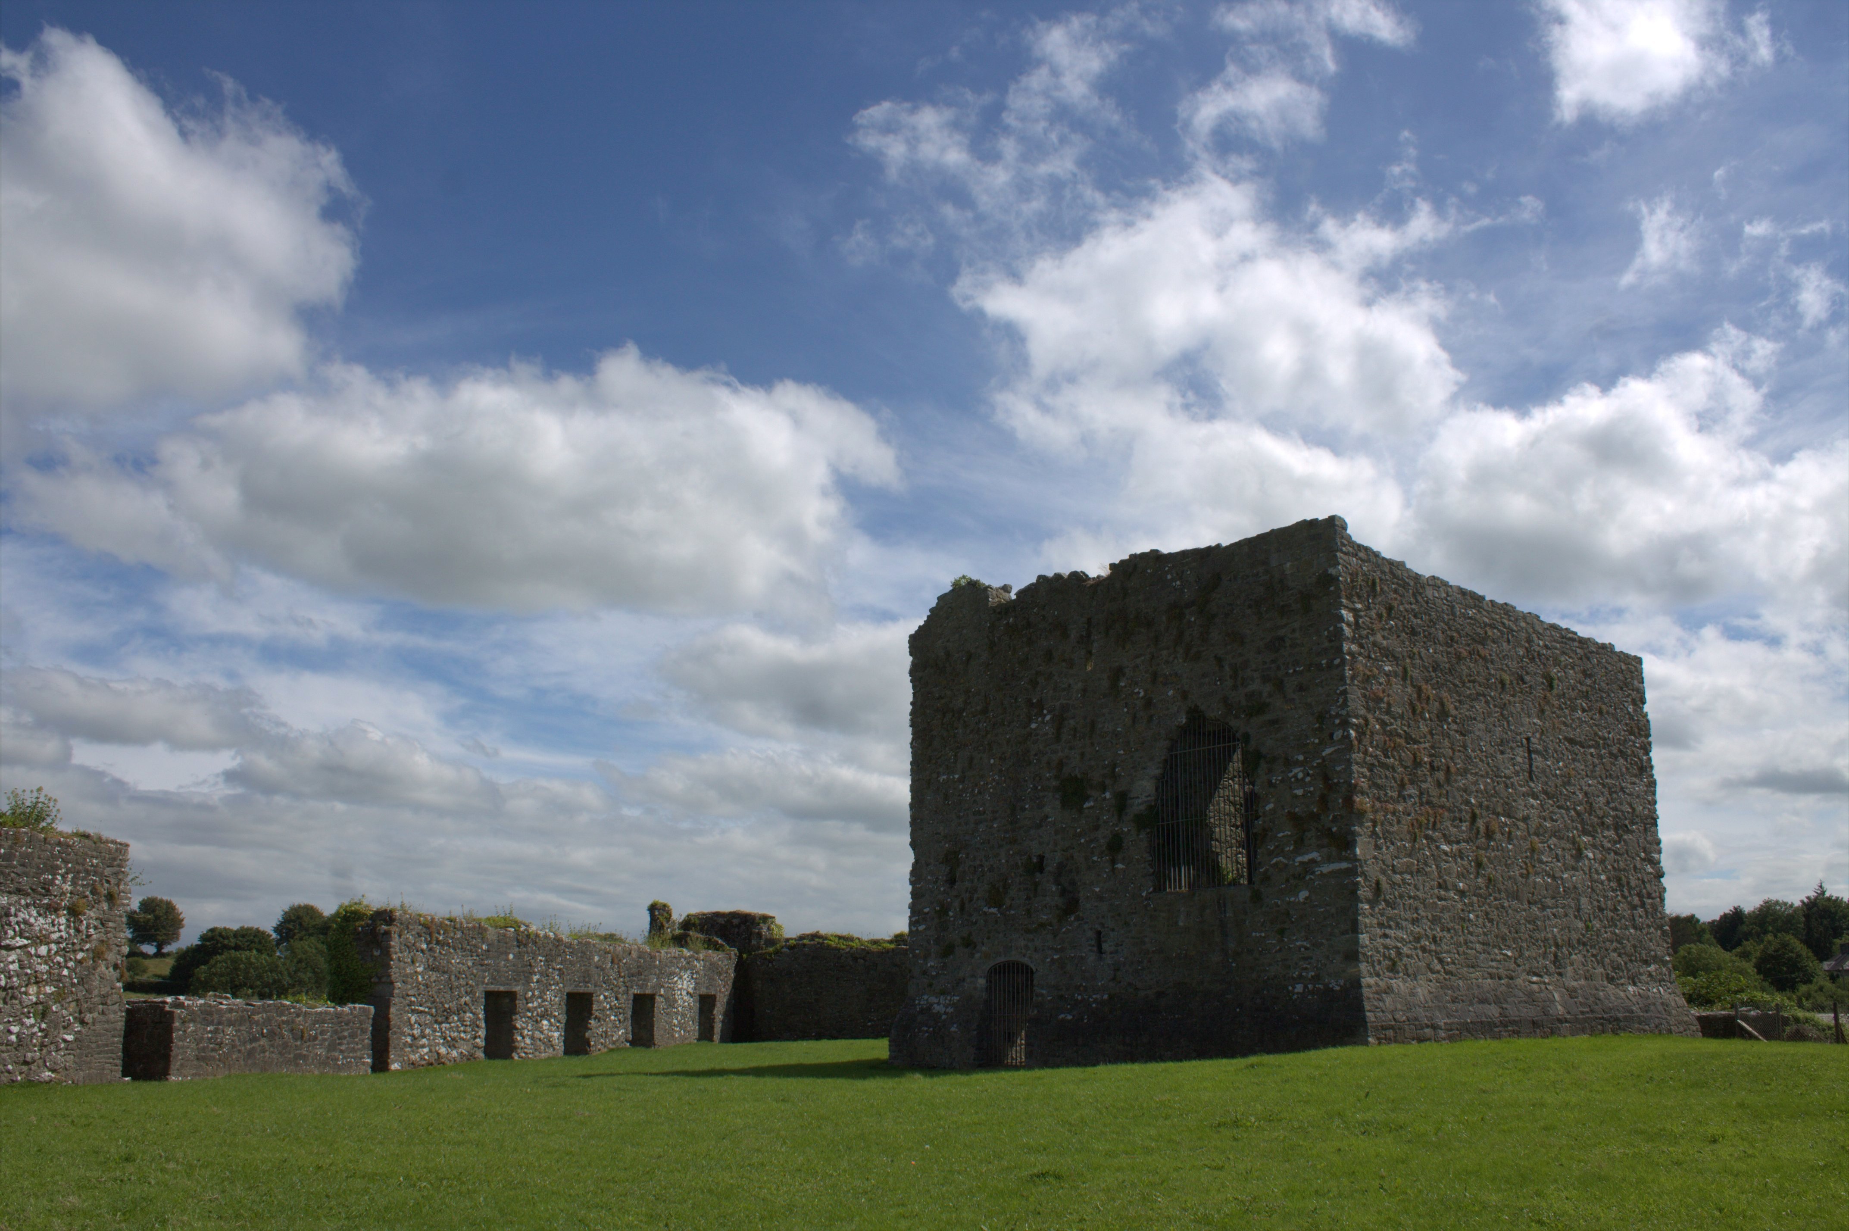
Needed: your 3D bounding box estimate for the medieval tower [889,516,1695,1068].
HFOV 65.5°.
[{"bbox_3d":[8.650,5.589,34.587,14.500,10.114,12.150,14,-20,-41],"label":"medieval tower"}]

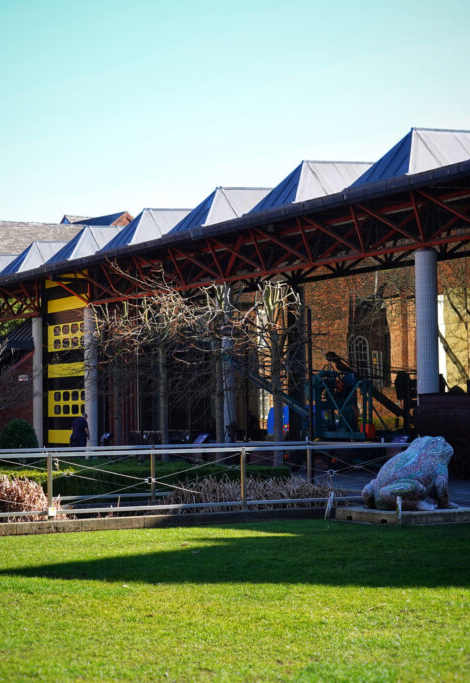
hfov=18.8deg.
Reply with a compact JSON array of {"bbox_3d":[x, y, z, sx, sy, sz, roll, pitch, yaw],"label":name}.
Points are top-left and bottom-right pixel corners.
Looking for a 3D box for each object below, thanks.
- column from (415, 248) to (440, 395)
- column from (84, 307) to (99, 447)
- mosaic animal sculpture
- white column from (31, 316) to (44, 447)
[{"bbox_3d":[4.918,0.522,36.275,0.570,5.781,0.570,1,-4,-30],"label":"column"},{"bbox_3d":[-5.493,1.594,54.348,0.540,5.803,0.540,-1,-3,0],"label":"column"},{"bbox_3d":[2.587,1.927,20.940,1.170,1.070,0.950,1,-4,-30],"label":"mosaic animal sculpture"},{"bbox_3d":[-8.179,1.887,59.010,0.470,5.778,0.470,1,-4,-30],"label":"white column"}]

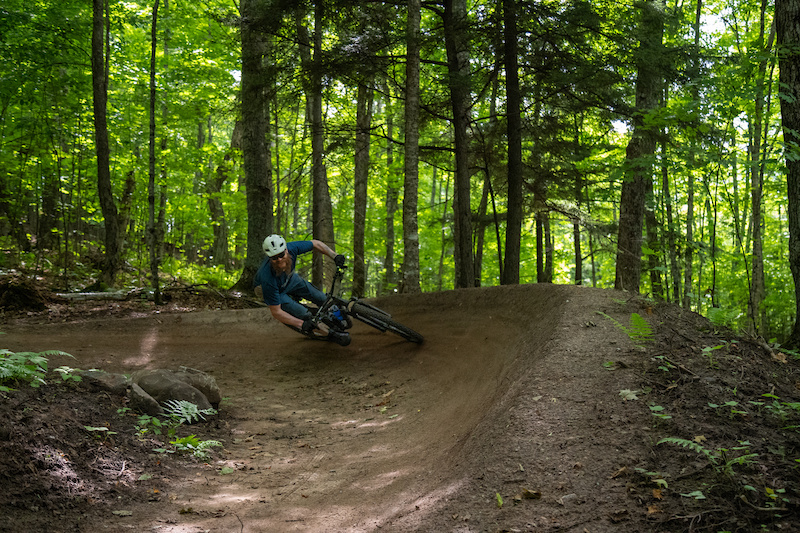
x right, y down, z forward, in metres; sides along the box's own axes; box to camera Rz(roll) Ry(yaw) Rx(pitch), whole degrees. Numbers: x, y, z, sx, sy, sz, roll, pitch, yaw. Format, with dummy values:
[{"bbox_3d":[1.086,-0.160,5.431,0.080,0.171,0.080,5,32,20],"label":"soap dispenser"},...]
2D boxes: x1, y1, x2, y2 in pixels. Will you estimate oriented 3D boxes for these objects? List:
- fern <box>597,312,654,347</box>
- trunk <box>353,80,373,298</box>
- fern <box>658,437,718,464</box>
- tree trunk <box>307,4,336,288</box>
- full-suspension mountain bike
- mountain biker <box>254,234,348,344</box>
[{"bbox_3d":[1.650,0.460,6.500,0.420,0.250,0.340,0,2,0],"label":"fern"},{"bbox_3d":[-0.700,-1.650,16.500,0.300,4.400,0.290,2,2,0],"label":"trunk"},{"bbox_3d":[1.330,0.850,4.100,0.280,0.140,0.220,0,2,0],"label":"fern"},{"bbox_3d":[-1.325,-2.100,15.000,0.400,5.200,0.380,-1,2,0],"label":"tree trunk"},{"bbox_3d":[-0.520,0.450,8.450,1.020,0.780,1.850,40,-27,-31],"label":"full-suspension mountain bike"},{"bbox_3d":[-0.940,0.220,8.500,0.900,1.050,0.850,-11,3,-19],"label":"mountain biker"}]

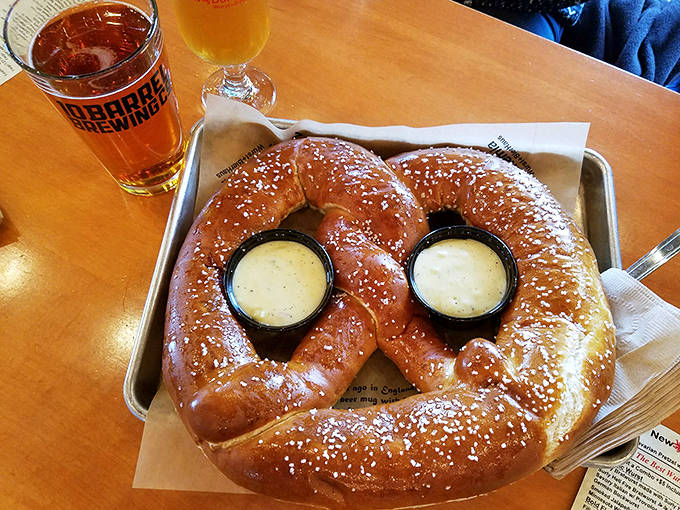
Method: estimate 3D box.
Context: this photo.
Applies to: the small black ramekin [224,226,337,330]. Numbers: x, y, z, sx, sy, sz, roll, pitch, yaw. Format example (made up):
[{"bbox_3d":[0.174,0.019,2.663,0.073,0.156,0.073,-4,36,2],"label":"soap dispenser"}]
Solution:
[{"bbox_3d":[-0.039,0.024,0.353,0.073,0.038,0.073,0,65,1],"label":"small black ramekin"}]

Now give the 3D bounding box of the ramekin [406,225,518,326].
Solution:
[{"bbox_3d":[0.087,0.020,0.368,0.073,0.038,0.073,-3,64,6],"label":"ramekin"}]

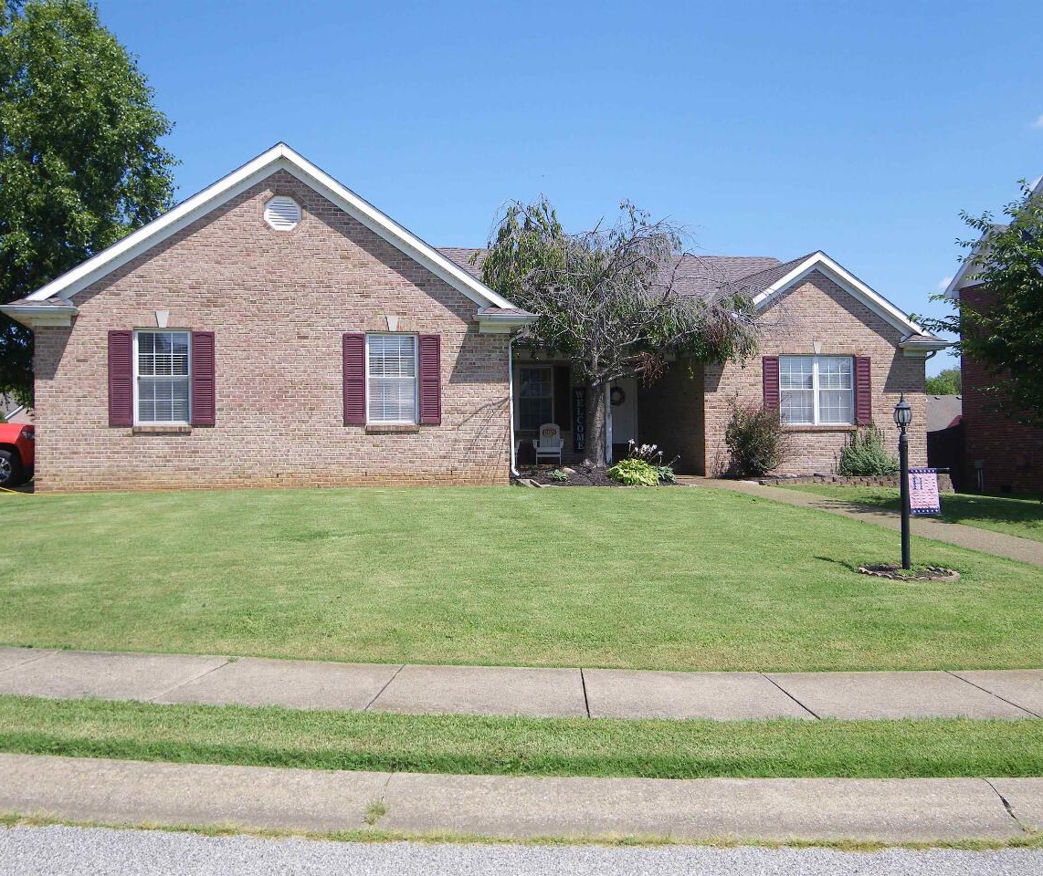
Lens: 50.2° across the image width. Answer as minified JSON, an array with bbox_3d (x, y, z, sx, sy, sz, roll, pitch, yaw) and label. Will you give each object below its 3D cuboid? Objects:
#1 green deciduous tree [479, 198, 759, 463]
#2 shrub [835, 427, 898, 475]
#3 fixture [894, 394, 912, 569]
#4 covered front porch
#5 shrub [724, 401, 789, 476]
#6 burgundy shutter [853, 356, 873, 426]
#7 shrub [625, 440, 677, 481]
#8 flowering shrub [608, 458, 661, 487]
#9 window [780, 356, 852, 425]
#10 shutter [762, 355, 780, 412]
[{"bbox_3d":[1.996,-2.097,21.902,5.400,5.200,4.600,-1,-1,-13],"label":"green deciduous tree"},{"bbox_3d":[7.320,0.270,23.522,1.280,1.050,1.050,-1,-1,-13],"label":"shrub"},{"bbox_3d":[3.936,0.446,11.450,0.195,1.793,0.195,-1,-1,-13],"label":"fixture"},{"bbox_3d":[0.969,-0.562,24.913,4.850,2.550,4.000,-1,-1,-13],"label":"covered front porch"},{"bbox_3d":[4.835,0.009,22.887,1.280,1.570,1.150,-1,-1,-13],"label":"shrub"},{"bbox_3d":[7.427,-1.014,24.193,0.375,1.490,0.040,-1,-1,-13],"label":"burgundy shutter"},{"bbox_3d":[2.523,0.463,21.352,0.980,0.840,0.850,-1,-1,-13],"label":"shrub"},{"bbox_3d":[2.110,0.629,20.737,0.950,0.527,0.900,-1,-1,0],"label":"flowering shrub"},{"bbox_3d":[6.360,-1.020,23.992,1.768,1.529,0.100,-1,-1,-13],"label":"window"},{"bbox_3d":[5.302,-0.995,23.689,0.375,1.490,0.040,-1,-1,-13],"label":"shutter"}]

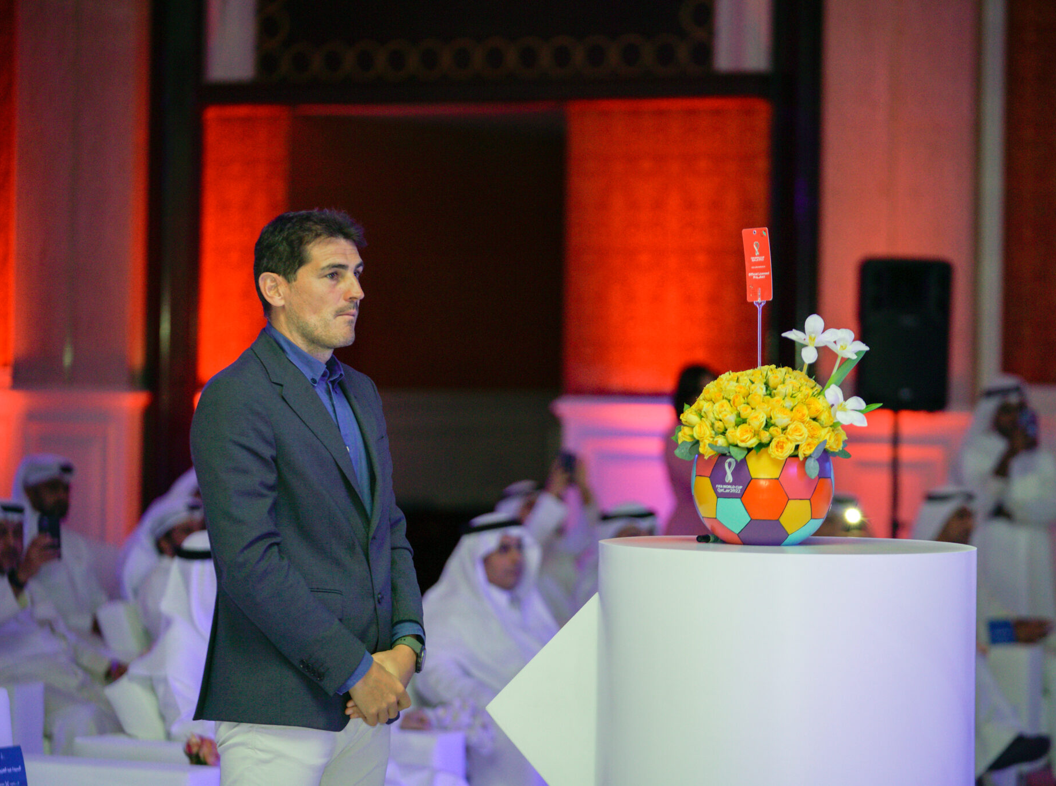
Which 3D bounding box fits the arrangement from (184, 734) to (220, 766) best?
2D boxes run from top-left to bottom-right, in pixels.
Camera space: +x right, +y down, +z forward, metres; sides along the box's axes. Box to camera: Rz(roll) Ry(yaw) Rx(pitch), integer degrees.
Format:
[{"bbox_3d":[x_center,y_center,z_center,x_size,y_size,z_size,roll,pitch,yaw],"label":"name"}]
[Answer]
[{"bbox_3d":[-1.031,1.144,12.900,0.150,0.110,0.150,1,1,0],"label":"arrangement"}]

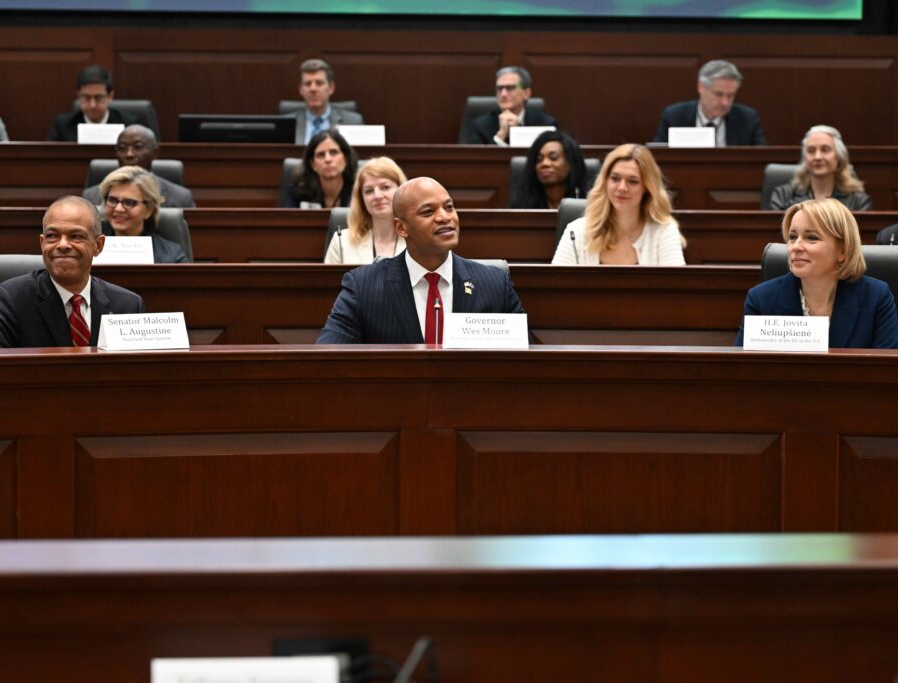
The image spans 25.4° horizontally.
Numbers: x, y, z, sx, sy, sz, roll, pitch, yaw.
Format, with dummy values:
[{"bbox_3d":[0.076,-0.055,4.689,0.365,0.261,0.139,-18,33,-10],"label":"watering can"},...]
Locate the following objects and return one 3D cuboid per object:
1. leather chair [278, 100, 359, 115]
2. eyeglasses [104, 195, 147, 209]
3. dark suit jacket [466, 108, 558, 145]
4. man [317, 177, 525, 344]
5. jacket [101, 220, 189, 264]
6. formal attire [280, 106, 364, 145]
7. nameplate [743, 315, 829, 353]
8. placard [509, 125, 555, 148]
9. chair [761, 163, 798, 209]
[{"bbox_3d":[-0.690,-0.732,10.451,0.620,1.080,0.650,0,4,-3],"label":"leather chair"},{"bbox_3d":[-1.199,-0.517,7.380,0.138,0.044,0.140,6,4,10],"label":"eyeglasses"},{"bbox_3d":[0.322,-0.881,10.216,0.500,0.640,0.400,1,4,13],"label":"dark suit jacket"},{"bbox_3d":[-0.074,0.195,5.649,0.610,1.320,0.780,0,4,-6],"label":"man"},{"bbox_3d":[-1.177,-0.142,7.242,0.460,0.600,0.340,-1,3,-18],"label":"jacket"},{"bbox_3d":[-0.660,-0.882,10.224,0.490,0.640,0.380,0,4,3],"label":"formal attire"},{"bbox_3d":[0.868,-0.021,5.120,0.219,0.087,0.080,1,4,8],"label":"nameplate"},{"bbox_3d":[0.398,-0.962,9.400,0.218,0.088,0.080,0,4,-8],"label":"placard"},{"bbox_3d":[1.619,-0.273,8.970,0.600,1.080,0.620,1,3,12],"label":"chair"}]

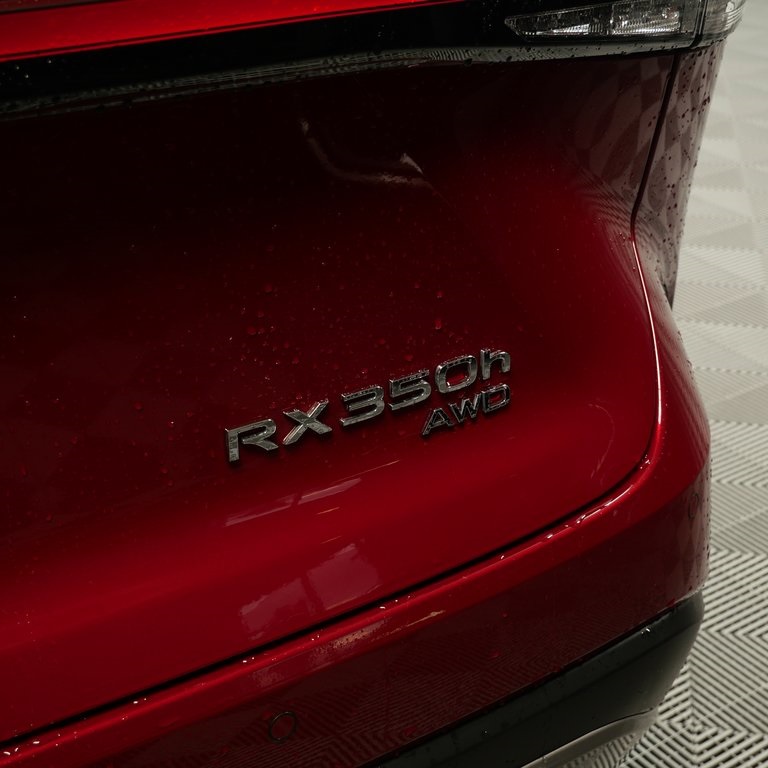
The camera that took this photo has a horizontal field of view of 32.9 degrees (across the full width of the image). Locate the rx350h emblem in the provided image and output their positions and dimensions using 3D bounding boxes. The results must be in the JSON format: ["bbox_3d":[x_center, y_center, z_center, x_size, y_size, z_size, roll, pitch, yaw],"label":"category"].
[{"bbox_3d":[-0.003,0.022,0.945,0.240,0.052,0.012,-18,24,-28],"label":"rx350h emblem"}]

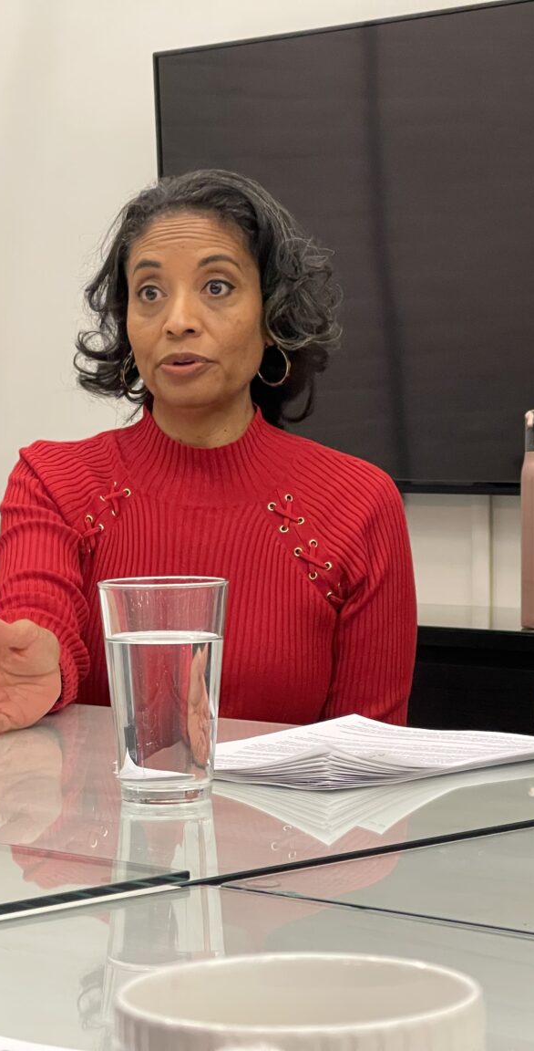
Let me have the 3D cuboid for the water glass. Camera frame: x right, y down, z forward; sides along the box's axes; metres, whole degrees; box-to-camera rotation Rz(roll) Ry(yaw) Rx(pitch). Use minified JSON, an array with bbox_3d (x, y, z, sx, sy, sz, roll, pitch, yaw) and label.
[{"bbox_3d":[-0.069,0.111,1.755,0.087,0.146,0.087,0,2,0],"label":"water glass"}]

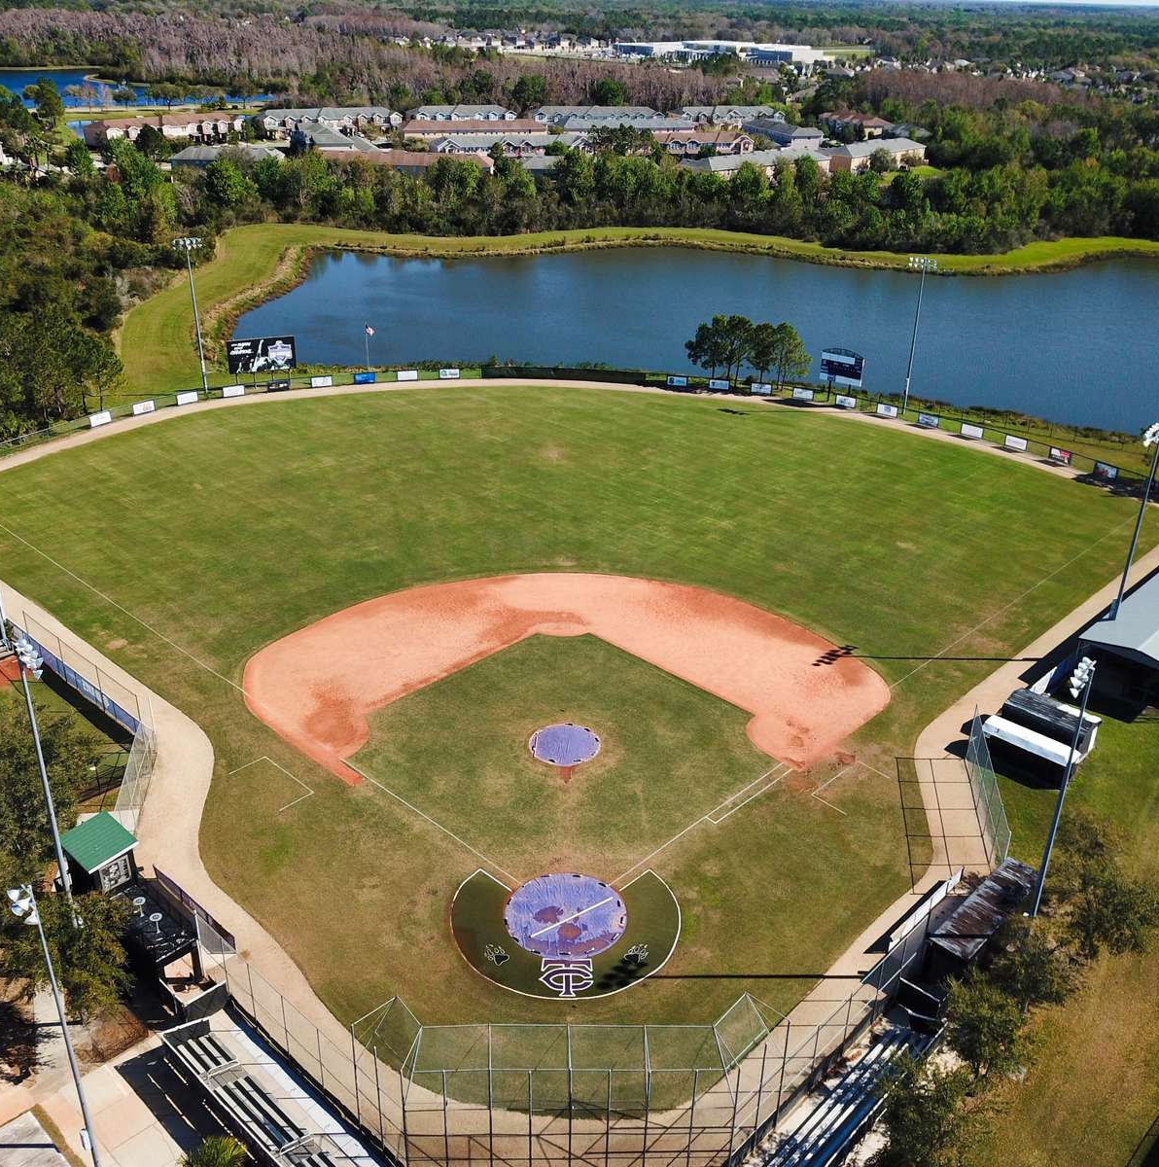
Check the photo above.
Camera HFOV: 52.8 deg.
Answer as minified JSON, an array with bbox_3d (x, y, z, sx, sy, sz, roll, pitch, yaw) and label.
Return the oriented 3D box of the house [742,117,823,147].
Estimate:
[{"bbox_3d":[77.988,-174.951,454.001,12.500,8.000,50.000,-6,27,-14],"label":"house"}]

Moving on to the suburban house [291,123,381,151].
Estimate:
[{"bbox_3d":[-83.899,-149.768,397.657,20.000,8.300,42.000,-9,28,-19],"label":"suburban house"}]

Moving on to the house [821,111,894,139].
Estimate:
[{"bbox_3d":[111.020,-184.730,472.980,14.500,9.000,28.000,-13,30,-27],"label":"house"}]

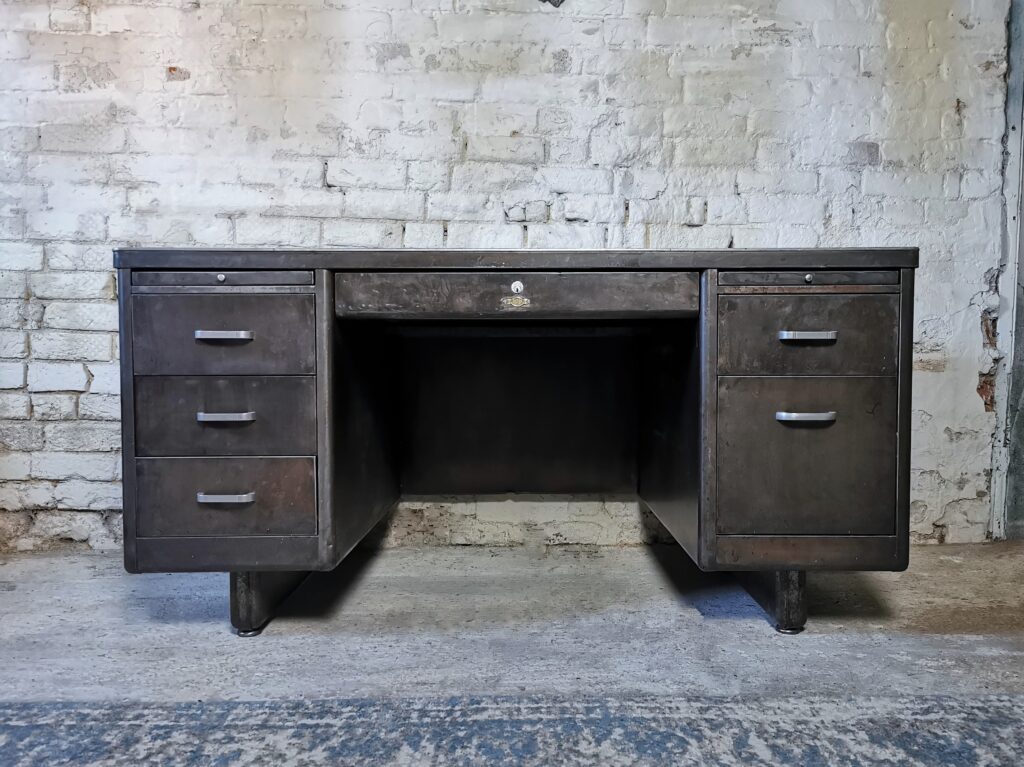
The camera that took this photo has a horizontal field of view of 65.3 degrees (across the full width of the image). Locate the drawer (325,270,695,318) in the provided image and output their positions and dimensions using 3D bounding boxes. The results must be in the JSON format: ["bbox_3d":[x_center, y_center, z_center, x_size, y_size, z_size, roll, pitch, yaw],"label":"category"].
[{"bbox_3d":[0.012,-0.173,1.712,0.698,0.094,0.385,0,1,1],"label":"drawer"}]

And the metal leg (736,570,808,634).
[{"bbox_3d":[0.556,0.423,1.885,0.061,0.139,0.615,0,1,1],"label":"metal leg"}]

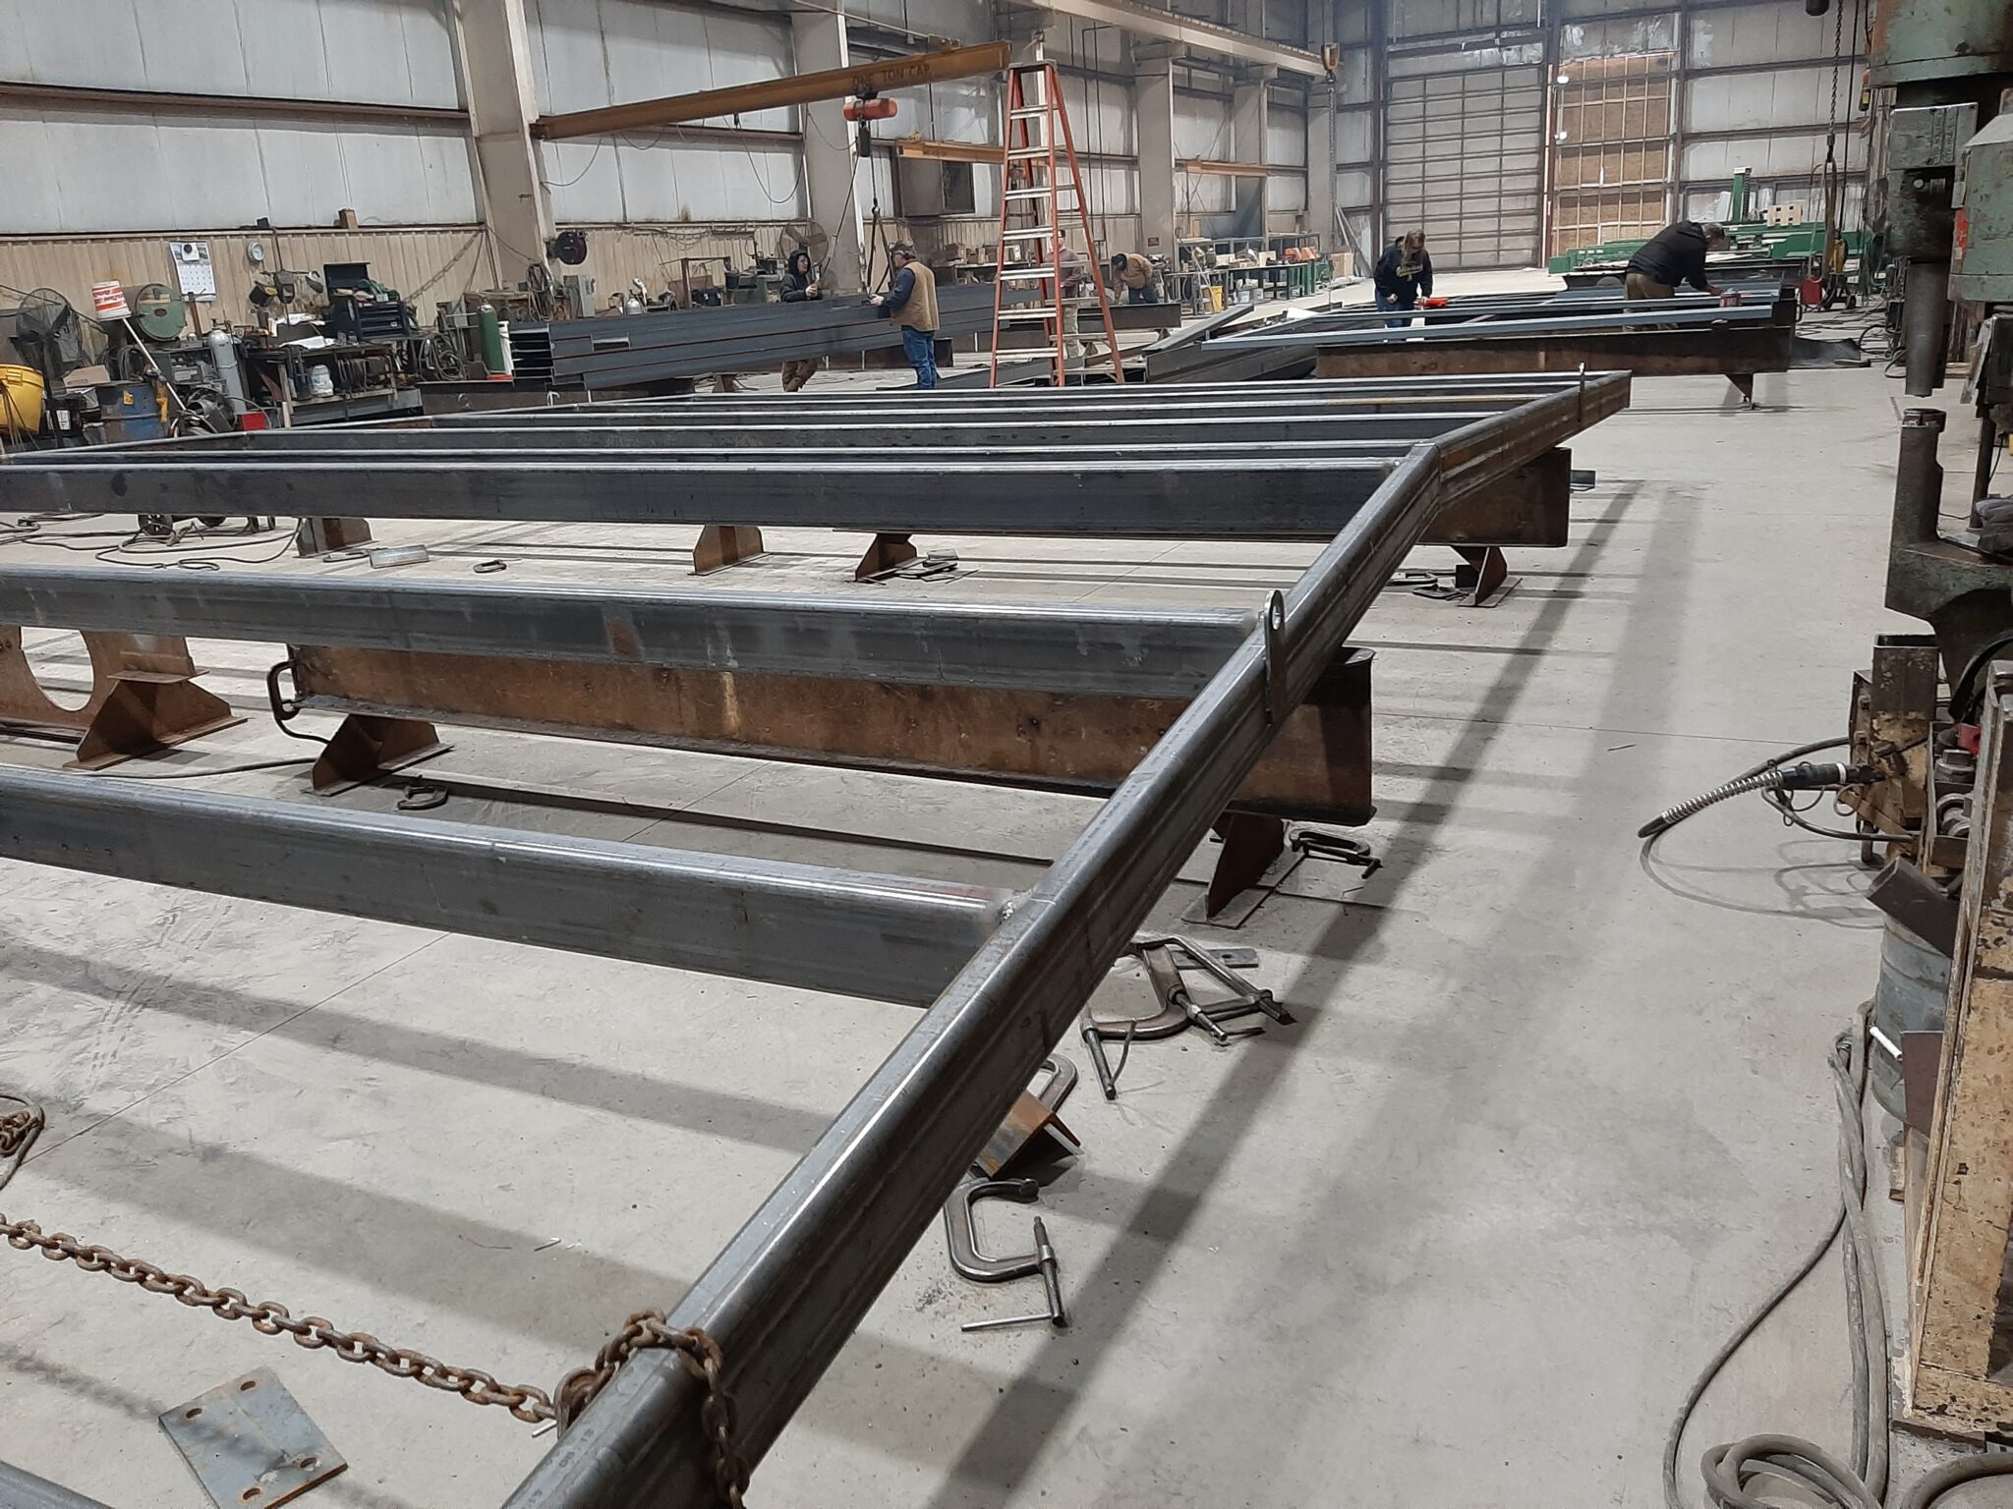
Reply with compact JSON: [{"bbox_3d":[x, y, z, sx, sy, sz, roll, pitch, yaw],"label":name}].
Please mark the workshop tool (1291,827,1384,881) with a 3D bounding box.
[{"bbox_3d":[0.860,0.258,4.000,0.280,0.070,0.220,6,21,26],"label":"workshop tool"}]

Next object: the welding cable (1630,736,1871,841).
[{"bbox_3d":[1.942,0.092,3.909,0.560,0.280,0.240,6,21,26],"label":"welding cable"}]

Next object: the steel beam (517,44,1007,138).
[{"bbox_3d":[-3.078,-7.837,18.005,7.375,0.320,0.160,8,22,32],"label":"steel beam"}]

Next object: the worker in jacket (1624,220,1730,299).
[{"bbox_3d":[6.090,-4.087,13.760,0.880,1.460,0.580,-10,19,-18],"label":"worker in jacket"}]

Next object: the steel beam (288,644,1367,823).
[{"bbox_3d":[-0.827,-0.207,4.490,3.800,0.410,0.150,6,21,26],"label":"steel beam"}]

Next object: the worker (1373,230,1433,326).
[{"bbox_3d":[4.341,-4.907,16.465,0.620,1.520,0.550,-6,19,-6],"label":"worker"}]

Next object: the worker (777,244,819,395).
[{"bbox_3d":[-2.471,-5.130,18.107,0.460,1.730,0.500,7,21,28],"label":"worker"}]

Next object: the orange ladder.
[{"bbox_3d":[0.342,-3.876,11.931,0.680,2.930,1.550,5,20,24],"label":"orange ladder"}]

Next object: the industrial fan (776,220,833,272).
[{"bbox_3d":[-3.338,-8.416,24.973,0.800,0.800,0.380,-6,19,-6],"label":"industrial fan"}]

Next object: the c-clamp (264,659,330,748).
[{"bbox_3d":[-2.446,-0.176,5.220,0.190,0.280,0.100,-12,20,-24],"label":"c-clamp"}]

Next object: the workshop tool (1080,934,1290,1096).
[{"bbox_3d":[0.358,0.537,3.203,0.430,0.110,0.580,6,21,26],"label":"workshop tool"}]

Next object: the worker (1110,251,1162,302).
[{"bbox_3d":[1.903,-6.802,22.732,0.760,1.430,0.580,-9,19,-15],"label":"worker"}]

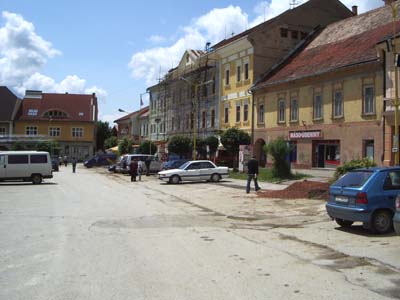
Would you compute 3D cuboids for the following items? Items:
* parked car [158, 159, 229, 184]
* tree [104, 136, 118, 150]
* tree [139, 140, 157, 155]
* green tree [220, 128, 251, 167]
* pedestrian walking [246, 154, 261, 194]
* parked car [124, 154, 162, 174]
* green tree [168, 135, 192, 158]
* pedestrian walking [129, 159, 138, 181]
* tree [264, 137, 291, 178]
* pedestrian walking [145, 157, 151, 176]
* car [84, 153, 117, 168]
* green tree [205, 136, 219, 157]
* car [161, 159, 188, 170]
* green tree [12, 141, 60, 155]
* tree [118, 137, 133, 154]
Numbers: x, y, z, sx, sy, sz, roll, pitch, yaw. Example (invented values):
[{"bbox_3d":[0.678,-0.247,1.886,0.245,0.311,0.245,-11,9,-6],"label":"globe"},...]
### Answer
[{"bbox_3d":[-0.420,1.380,28.100,4.450,1.410,1.690,-1,-1,-18],"label":"parked car"},{"bbox_3d":[-16.739,0.217,83.953,3.400,5.600,3.400,1,-1,-30],"label":"tree"},{"bbox_3d":[-7.293,0.680,60.966,2.600,4.000,2.600,0,-1,-27],"label":"tree"},{"bbox_3d":[3.242,-0.008,38.968,2.650,3.750,2.650,0,-1,0],"label":"green tree"},{"bbox_3d":[2.510,1.180,20.600,0.550,1.740,0.620,0,-2,44],"label":"pedestrian walking"},{"bbox_3d":[-5.350,1.360,42.000,4.500,1.830,1.800,1,-1,-33],"label":"parked car"},{"bbox_3d":[-2.164,0.349,49.467,2.800,3.900,2.800,0,-1,0],"label":"green tree"},{"bbox_3d":[-4.520,1.400,29.800,0.550,1.580,0.380,1,-1,-14],"label":"pedestrian walking"},{"bbox_3d":[5.130,0.480,28.800,1.800,2.750,1.800,1,-1,0],"label":"tree"},{"bbox_3d":[-4.787,1.557,40.485,0.520,1.730,0.380,0,-1,6],"label":"pedestrian walking"},{"bbox_3d":[-14.611,1.901,65.000,4.700,1.850,1.820,0,-1,-22],"label":"car"},{"bbox_3d":[1.179,0.447,44.970,1.700,3.600,1.700,0,-1,0],"label":"green tree"},{"bbox_3d":[-1.306,1.529,37.000,4.100,1.450,1.680,0,-1,-26],"label":"car"},{"bbox_3d":[-25.692,0.707,68.963,7.200,4.400,3.600,0,-1,0],"label":"green tree"},{"bbox_3d":[-10.200,0.360,60.000,1.950,4.000,1.950,1,-1,0],"label":"tree"}]

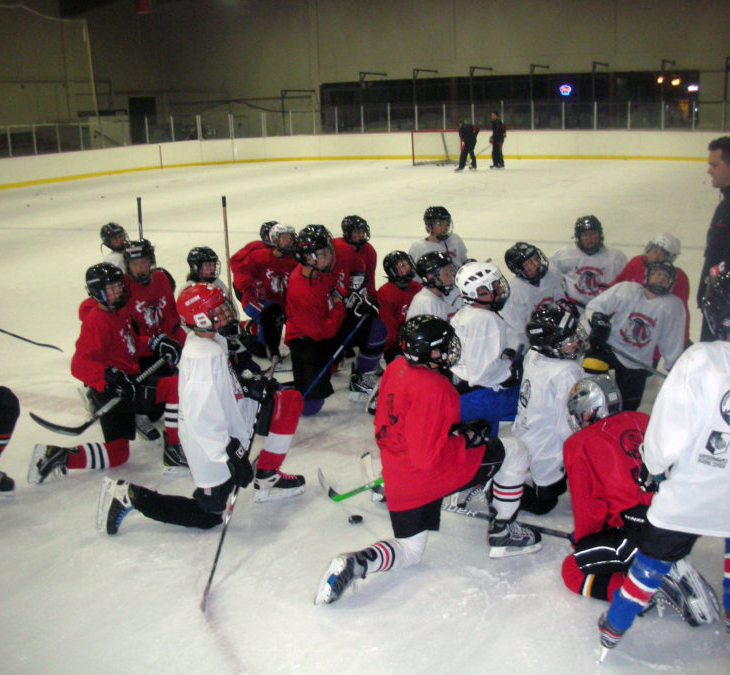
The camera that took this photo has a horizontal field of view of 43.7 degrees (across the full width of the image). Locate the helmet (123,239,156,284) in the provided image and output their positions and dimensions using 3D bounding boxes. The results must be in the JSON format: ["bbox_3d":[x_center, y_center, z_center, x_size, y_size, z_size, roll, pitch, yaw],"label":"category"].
[{"bbox_3d":[-1.541,-0.519,6.220,0.230,0.290,0.280,-5,14,-12],"label":"helmet"}]

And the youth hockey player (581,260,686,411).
[{"bbox_3d":[1.742,0.042,5.901,0.620,1.080,0.780,0,14,7],"label":"youth hockey player"}]

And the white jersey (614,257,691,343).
[{"bbox_3d":[1.956,-0.186,6.280,0.580,0.600,0.380,5,15,25],"label":"white jersey"}]

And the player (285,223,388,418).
[{"bbox_3d":[-0.348,-0.100,6.343,0.920,1.300,0.580,1,14,11],"label":"player"}]

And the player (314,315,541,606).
[{"bbox_3d":[0.274,0.490,4.052,1.120,1.190,0.540,-7,15,-21],"label":"player"}]

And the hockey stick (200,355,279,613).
[{"bbox_3d":[-0.580,0.635,4.300,0.080,0.240,1.450,16,55,-5],"label":"hockey stick"}]

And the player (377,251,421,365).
[{"bbox_3d":[0.286,-0.155,6.925,0.460,1.030,0.700,-9,16,-29],"label":"player"}]

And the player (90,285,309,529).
[{"bbox_3d":[-0.842,0.343,4.599,1.050,1.260,0.560,-4,14,-12],"label":"player"}]

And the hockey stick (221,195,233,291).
[{"bbox_3d":[-0.932,-0.224,6.384,0.080,1.520,0.280,-8,15,-24],"label":"hockey stick"}]

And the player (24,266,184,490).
[{"bbox_3d":[-1.547,0.159,5.470,0.920,1.240,0.570,2,14,12],"label":"player"}]

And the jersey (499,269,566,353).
[{"bbox_3d":[1.047,-0.127,5.802,0.500,0.650,0.380,-13,18,-39],"label":"jersey"}]

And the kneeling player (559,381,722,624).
[{"bbox_3d":[1.146,0.640,3.800,0.680,0.980,0.520,9,18,37],"label":"kneeling player"}]

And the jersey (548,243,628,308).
[{"bbox_3d":[1.700,-0.418,6.973,0.580,0.580,0.360,2,14,13],"label":"jersey"}]

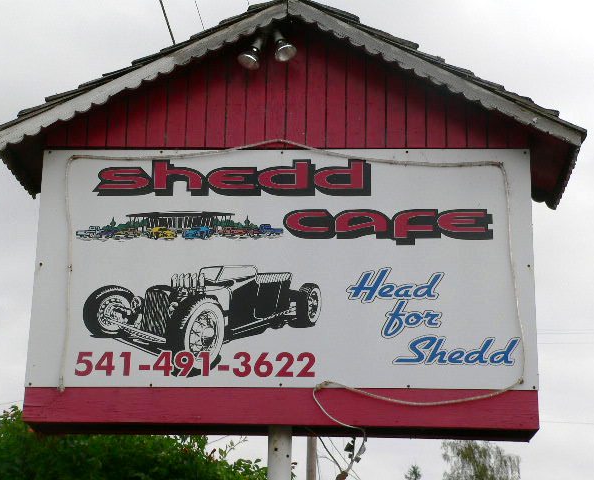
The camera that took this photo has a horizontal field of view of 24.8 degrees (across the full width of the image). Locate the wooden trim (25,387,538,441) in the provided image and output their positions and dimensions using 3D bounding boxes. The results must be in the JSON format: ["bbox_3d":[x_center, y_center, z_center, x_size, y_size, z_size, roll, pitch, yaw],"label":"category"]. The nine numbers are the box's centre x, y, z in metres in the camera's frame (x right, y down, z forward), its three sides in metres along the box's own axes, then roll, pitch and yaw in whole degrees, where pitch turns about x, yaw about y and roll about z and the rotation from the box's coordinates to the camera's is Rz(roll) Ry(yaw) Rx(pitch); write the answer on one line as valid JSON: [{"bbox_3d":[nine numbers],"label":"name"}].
[{"bbox_3d":[-0.078,0.843,6.545,2.440,0.173,0.340,0,-18,3],"label":"wooden trim"}]

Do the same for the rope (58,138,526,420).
[{"bbox_3d":[-0.043,0.166,6.559,2.262,1.434,0.050,0,-18,3],"label":"rope"}]

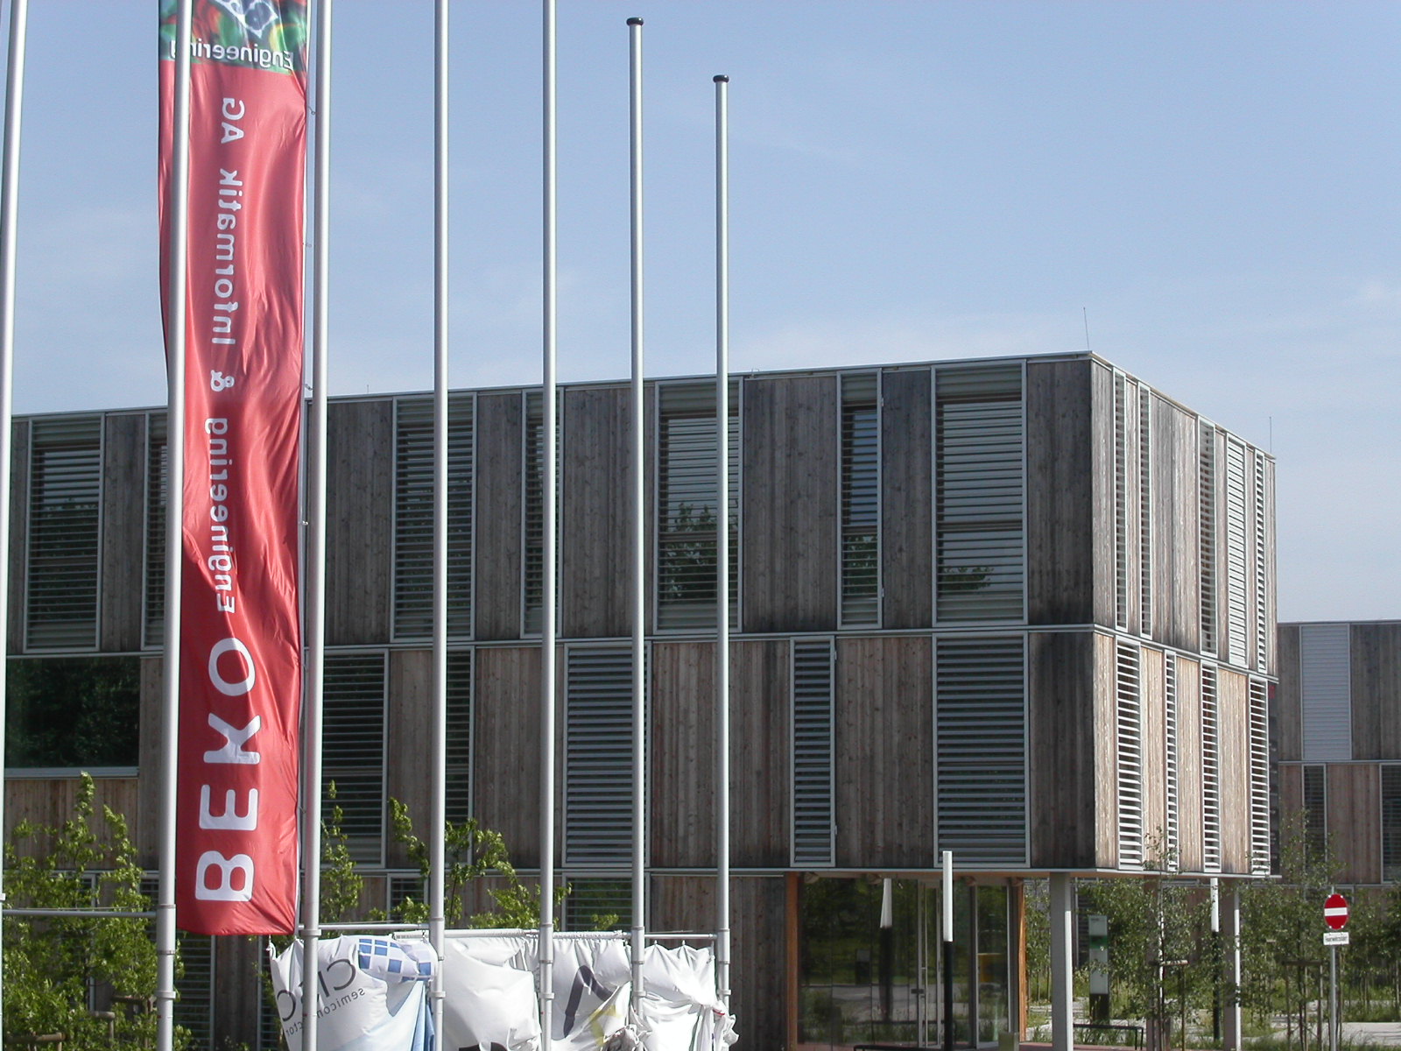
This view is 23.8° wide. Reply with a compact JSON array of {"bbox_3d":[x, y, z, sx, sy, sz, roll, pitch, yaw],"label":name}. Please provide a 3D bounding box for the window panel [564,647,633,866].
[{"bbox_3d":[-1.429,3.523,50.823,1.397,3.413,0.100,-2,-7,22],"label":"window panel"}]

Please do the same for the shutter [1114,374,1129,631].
[{"bbox_3d":[6.269,-0.362,49.845,0.100,3.928,0.681,-2,-7,22],"label":"shutter"}]

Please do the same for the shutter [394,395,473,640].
[{"bbox_3d":[-4.221,-0.127,52.750,1.484,3.941,0.100,-2,-7,22],"label":"shutter"}]

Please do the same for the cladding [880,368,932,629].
[{"bbox_3d":[3.232,-0.413,51.716,0.829,4.051,0.100,-2,-7,22],"label":"cladding"}]

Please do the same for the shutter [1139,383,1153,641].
[{"bbox_3d":[6.882,-0.204,51.574,0.100,3.962,0.724,-2,-7,22],"label":"shutter"}]

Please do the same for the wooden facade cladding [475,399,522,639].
[{"bbox_3d":[-3.278,-0.147,54.313,0.854,4.110,0.100,-2,-7,22],"label":"wooden facade cladding"}]

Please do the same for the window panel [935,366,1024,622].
[{"bbox_3d":[4.326,-0.486,51.283,1.476,4.054,0.100,-2,-7,22],"label":"window panel"}]

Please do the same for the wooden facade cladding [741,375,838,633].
[{"bbox_3d":[1.412,-0.336,52.442,1.599,4.064,0.100,-2,-7,22],"label":"wooden facade cladding"}]

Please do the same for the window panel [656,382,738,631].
[{"bbox_3d":[-0.017,-0.297,51.052,1.448,3.923,0.100,-2,-7,22],"label":"window panel"}]

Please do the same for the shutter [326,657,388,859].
[{"bbox_3d":[-5.843,3.842,54.889,1.554,3.613,0.100,-2,-7,22],"label":"shutter"}]

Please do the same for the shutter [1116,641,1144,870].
[{"bbox_3d":[6.454,3.456,50.136,0.100,3.490,1.448,-2,-7,22],"label":"shutter"}]

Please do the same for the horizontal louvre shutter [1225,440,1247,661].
[{"bbox_3d":[9.193,0.474,57.055,0.100,3.958,1.487,-2,-7,22],"label":"horizontal louvre shutter"}]

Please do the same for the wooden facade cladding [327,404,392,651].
[{"bbox_3d":[-5.820,-0.058,55.329,1.560,4.095,0.100,-2,-7,22],"label":"wooden facade cladding"}]

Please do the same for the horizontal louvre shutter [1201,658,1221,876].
[{"bbox_3d":[8.356,3.989,54.602,0.100,3.432,0.996,-2,-7,22],"label":"horizontal louvre shutter"}]

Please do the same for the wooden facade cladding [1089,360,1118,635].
[{"bbox_3d":[5.940,-0.421,49.265,0.100,3.916,1.242,-2,-7,22],"label":"wooden facade cladding"}]

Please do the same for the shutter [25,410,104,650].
[{"bbox_3d":[-10.576,0.139,55.315,1.470,3.951,0.100,-2,-7,22],"label":"shutter"}]

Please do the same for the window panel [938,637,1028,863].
[{"bbox_3d":[4.136,3.291,48.593,1.405,3.426,0.100,-2,-7,22],"label":"window panel"}]

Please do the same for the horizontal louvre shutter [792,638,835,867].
[{"bbox_3d":[1.777,3.544,51.848,0.745,3.575,0.100,-2,-7,22],"label":"horizontal louvre shutter"}]

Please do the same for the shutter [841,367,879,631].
[{"bbox_3d":[2.406,-0.376,49.718,0.658,3.870,0.100,-2,-7,22],"label":"shutter"}]

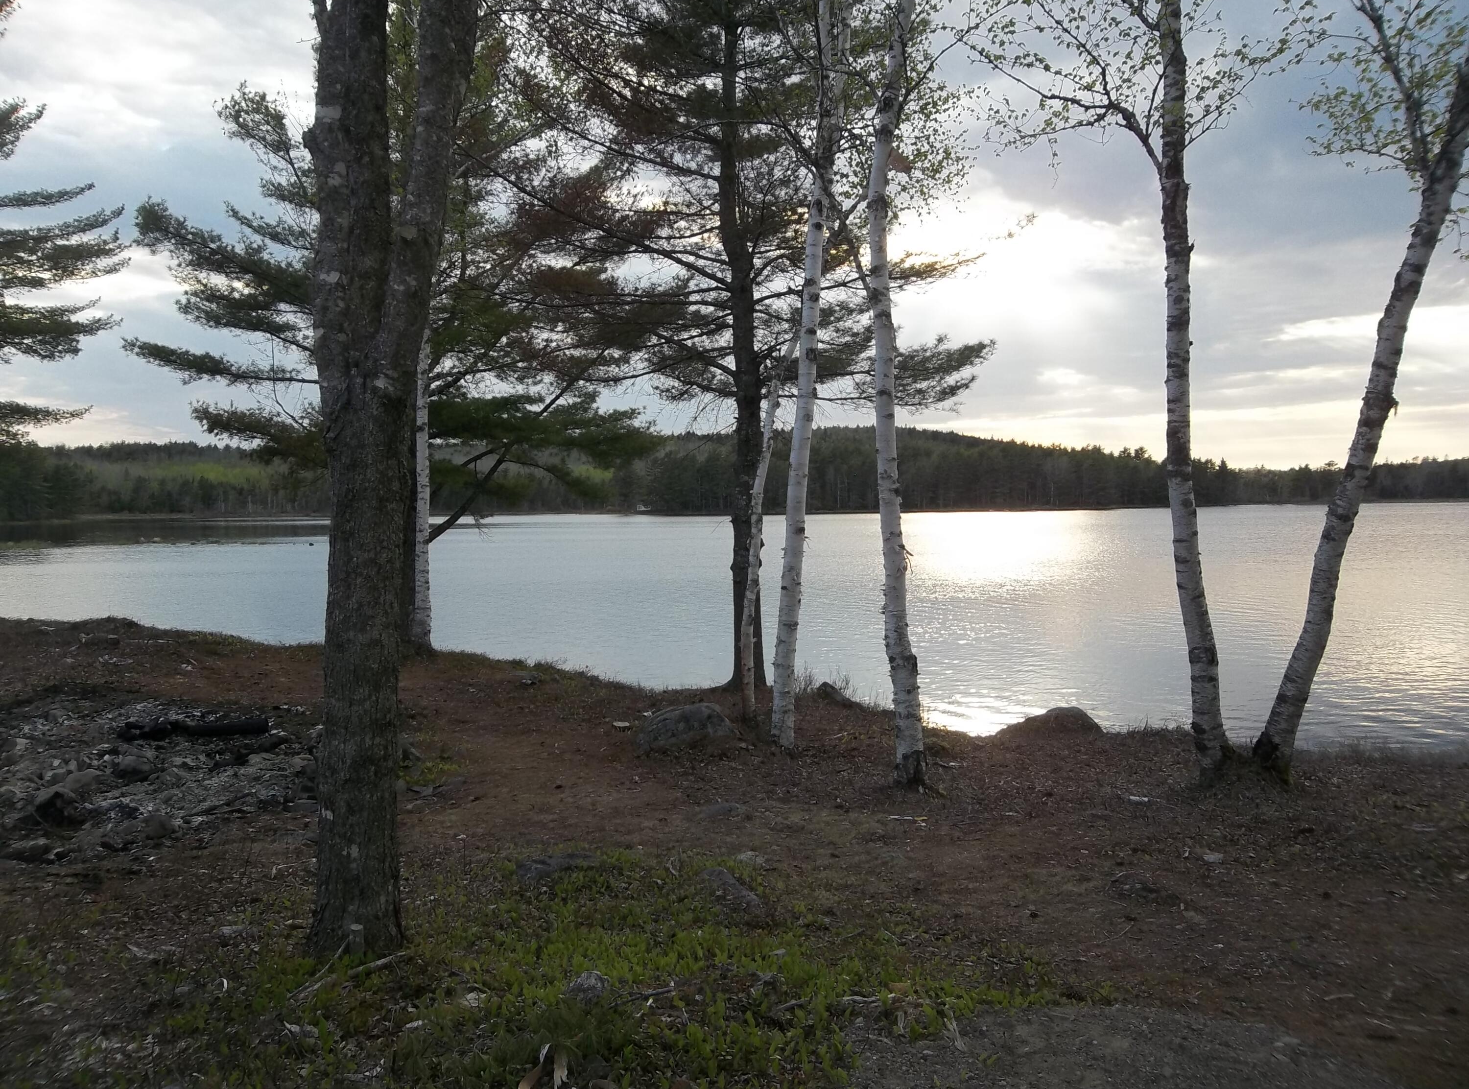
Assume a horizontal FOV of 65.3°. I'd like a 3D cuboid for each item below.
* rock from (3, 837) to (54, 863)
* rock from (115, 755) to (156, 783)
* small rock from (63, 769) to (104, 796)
[{"bbox_3d":[-3.296,1.428,5.350,0.240,0.100,0.180,-2,2,-32],"label":"rock"},{"bbox_3d":[-3.634,1.337,6.950,0.250,0.145,0.200,-2,2,-27],"label":"rock"},{"bbox_3d":[-3.752,1.348,6.600,0.235,0.130,0.190,-2,2,-27],"label":"small rock"}]

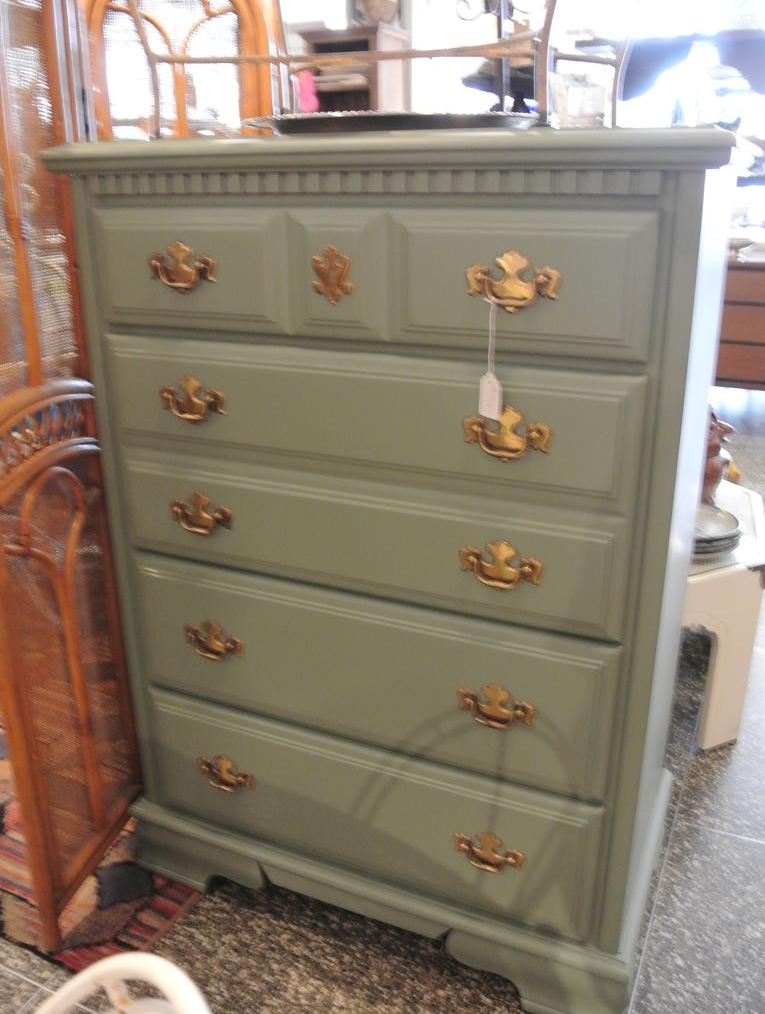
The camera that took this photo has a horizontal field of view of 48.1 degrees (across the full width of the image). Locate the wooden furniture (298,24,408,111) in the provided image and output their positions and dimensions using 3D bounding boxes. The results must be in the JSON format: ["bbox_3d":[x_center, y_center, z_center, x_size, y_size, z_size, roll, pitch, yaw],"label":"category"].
[{"bbox_3d":[-0.119,-1.325,4.351,0.400,1.910,0.345,8,22,23],"label":"wooden furniture"}]

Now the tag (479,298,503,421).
[{"bbox_3d":[0.128,-0.173,1.016,0.027,0.148,0.006,9,23,23],"label":"tag"}]

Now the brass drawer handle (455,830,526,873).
[{"bbox_3d":[0.157,0.520,1.280,0.112,0.070,0.022,9,23,23],"label":"brass drawer handle"}]

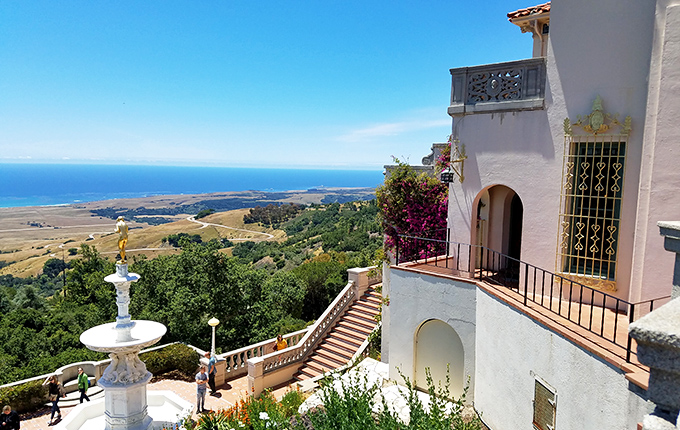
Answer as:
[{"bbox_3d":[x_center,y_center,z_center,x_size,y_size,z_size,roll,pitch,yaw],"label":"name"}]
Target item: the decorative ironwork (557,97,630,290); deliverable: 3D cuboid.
[{"bbox_3d":[5.299,-0.462,10.795,1.256,4.005,0.250,6,8,41],"label":"decorative ironwork"}]

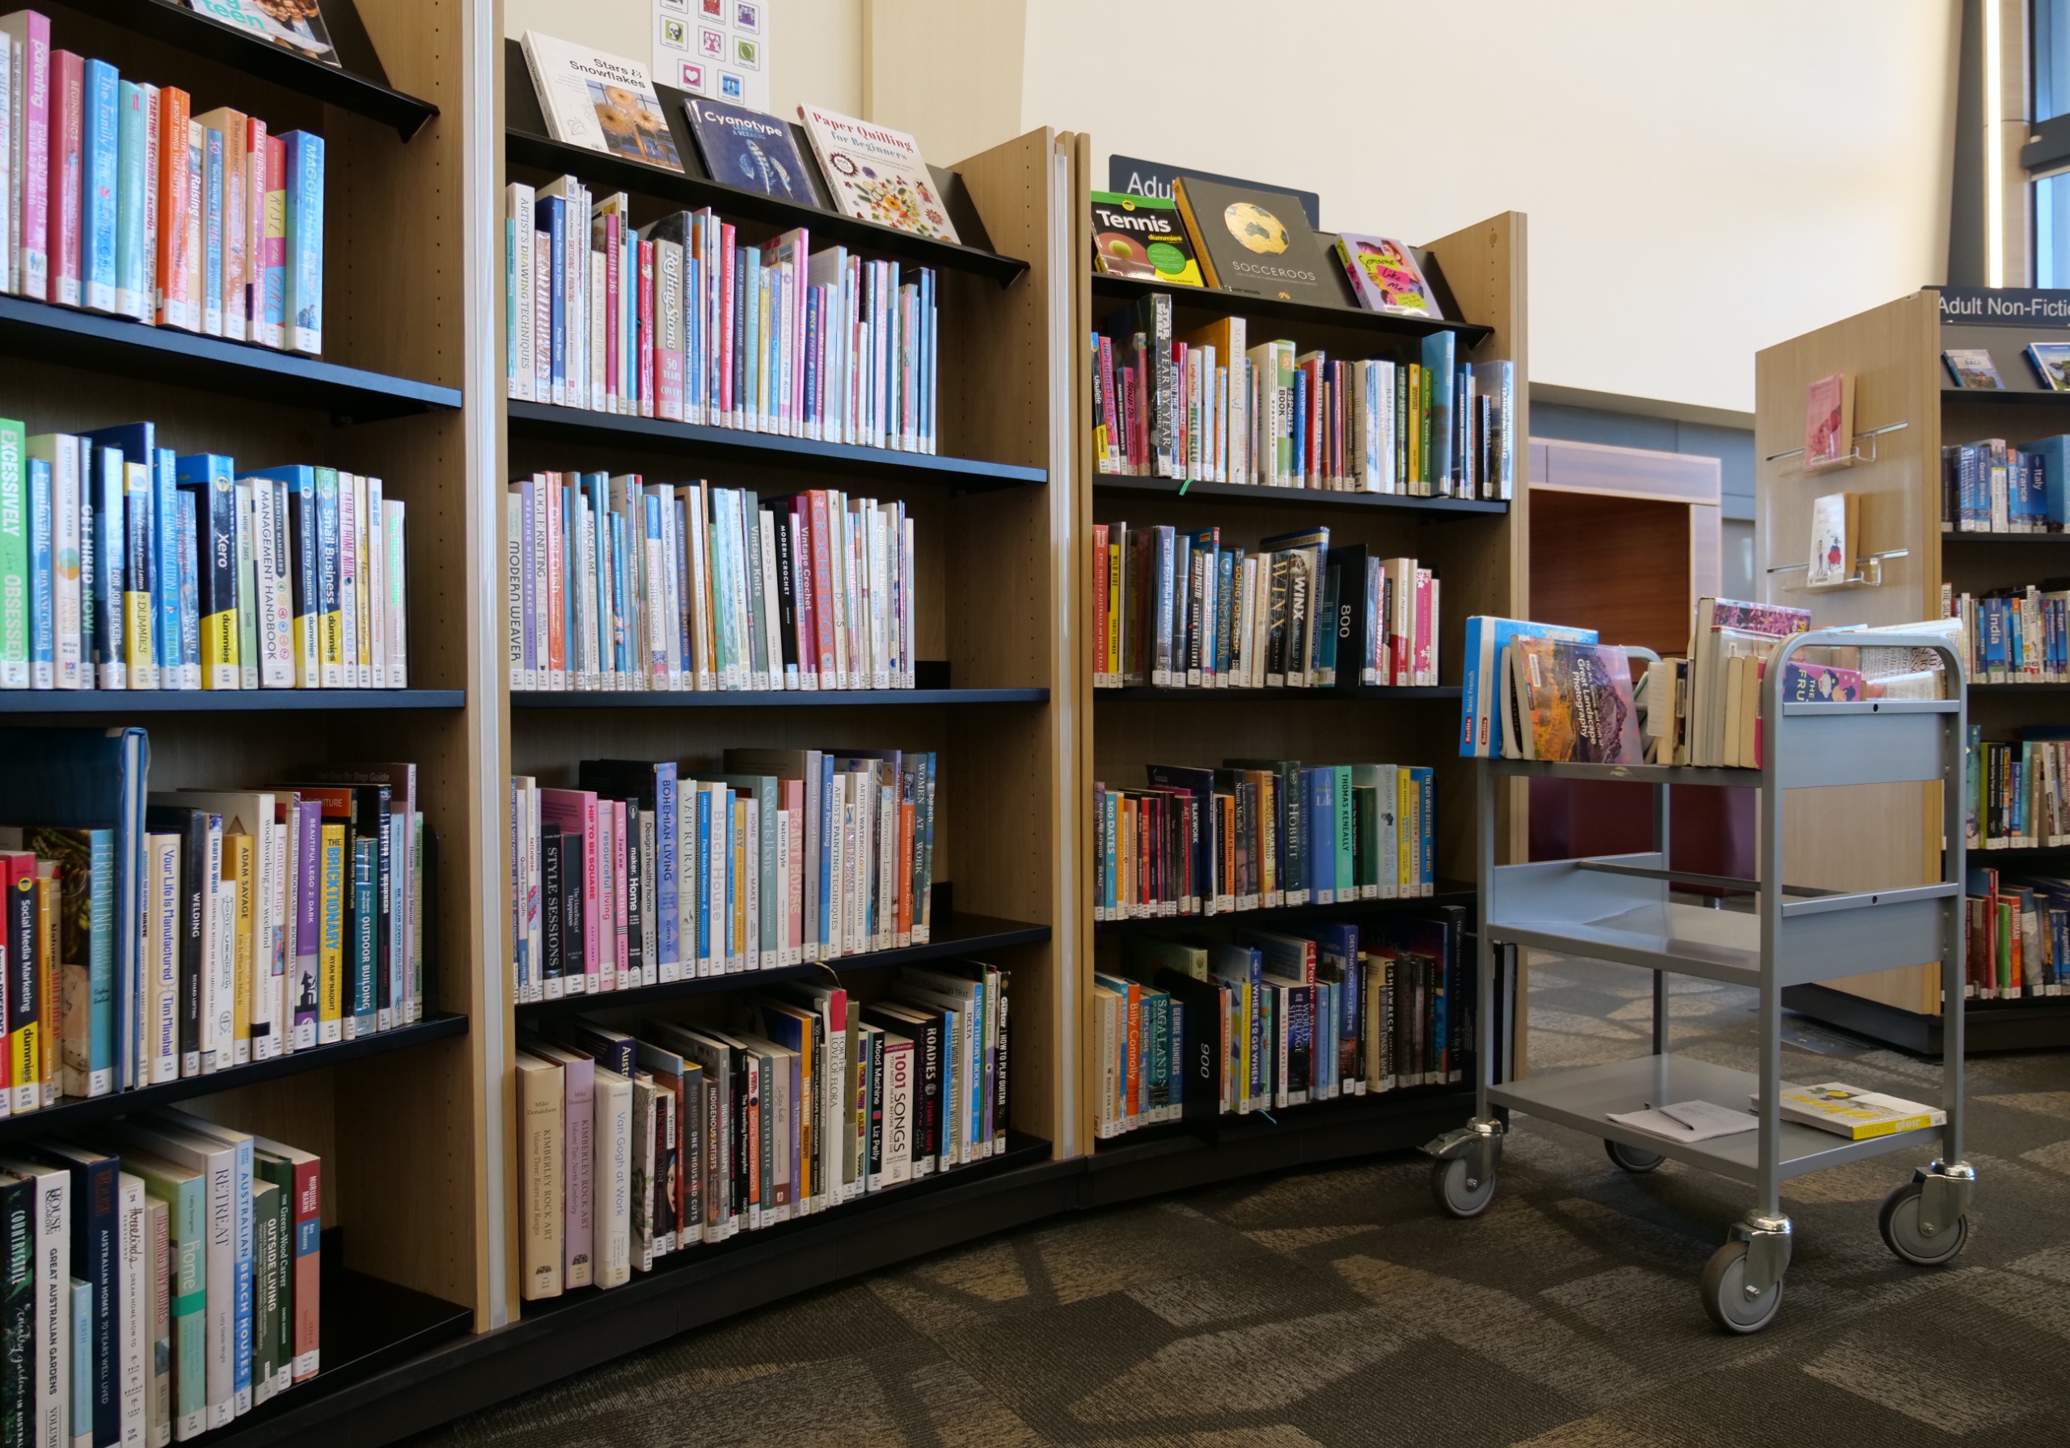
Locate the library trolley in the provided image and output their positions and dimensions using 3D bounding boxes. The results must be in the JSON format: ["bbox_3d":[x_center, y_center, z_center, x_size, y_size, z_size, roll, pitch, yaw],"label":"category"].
[{"bbox_3d":[1.042,0.343,2.263,0.526,0.950,0.586,-1,0,-28],"label":"library trolley"}]

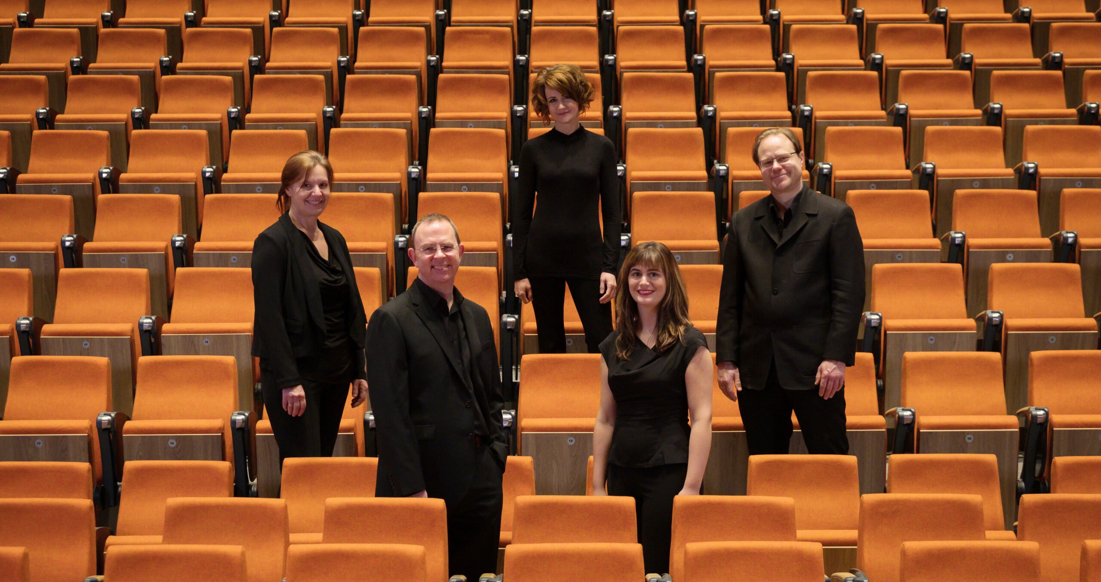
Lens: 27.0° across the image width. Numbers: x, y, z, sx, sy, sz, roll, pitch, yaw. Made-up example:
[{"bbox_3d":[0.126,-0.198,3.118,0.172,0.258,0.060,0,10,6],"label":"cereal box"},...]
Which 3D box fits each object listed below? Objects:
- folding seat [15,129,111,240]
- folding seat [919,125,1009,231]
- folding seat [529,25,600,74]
[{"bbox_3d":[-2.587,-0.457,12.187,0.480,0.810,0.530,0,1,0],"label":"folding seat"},{"bbox_3d":[2.193,-0.472,12.155,0.550,0.820,0.530,0,4,0],"label":"folding seat"},{"bbox_3d":[0.085,-1.257,14.162,0.530,0.770,0.500,0,3,0],"label":"folding seat"}]

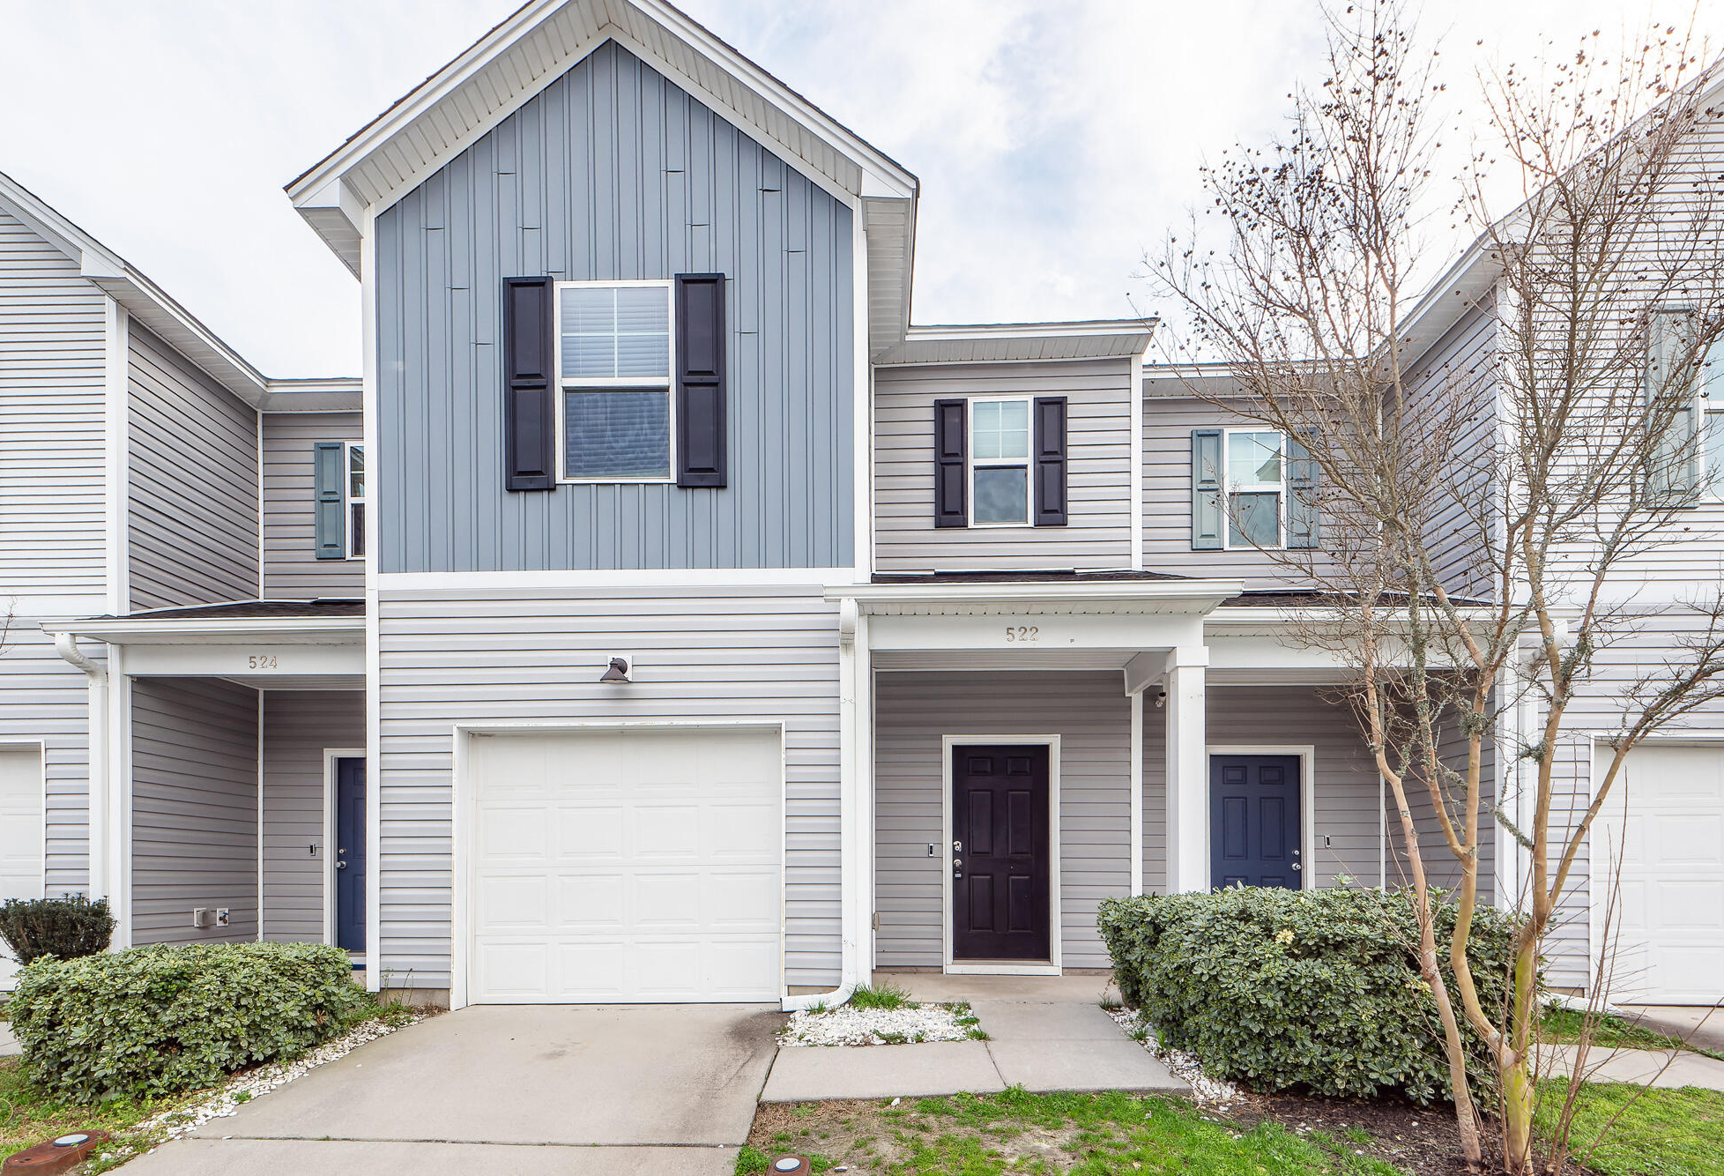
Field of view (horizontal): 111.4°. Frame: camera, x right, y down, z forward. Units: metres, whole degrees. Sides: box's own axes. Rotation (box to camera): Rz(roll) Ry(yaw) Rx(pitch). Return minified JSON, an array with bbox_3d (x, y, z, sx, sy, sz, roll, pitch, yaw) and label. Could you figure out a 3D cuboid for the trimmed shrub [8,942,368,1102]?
[{"bbox_3d":[-3.980,2.520,3.600,1.100,0.700,1.050,0,0,0],"label":"trimmed shrub"}]

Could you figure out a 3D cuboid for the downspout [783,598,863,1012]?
[{"bbox_3d":[-0.290,1.600,4.290,0.560,3.050,0.270,0,0,0],"label":"downspout"}]

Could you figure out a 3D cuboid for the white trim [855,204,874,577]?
[{"bbox_3d":[0.010,-1.480,4.430,0.130,2.830,0.070,0,0,0],"label":"white trim"}]

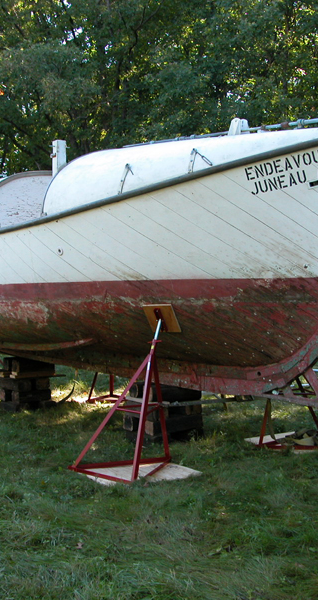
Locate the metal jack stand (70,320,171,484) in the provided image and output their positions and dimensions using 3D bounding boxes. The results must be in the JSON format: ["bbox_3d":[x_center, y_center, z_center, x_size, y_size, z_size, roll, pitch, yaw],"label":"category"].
[{"bbox_3d":[-0.162,0.749,6.322,0.900,1.210,0.720,-1,1,-38],"label":"metal jack stand"}]

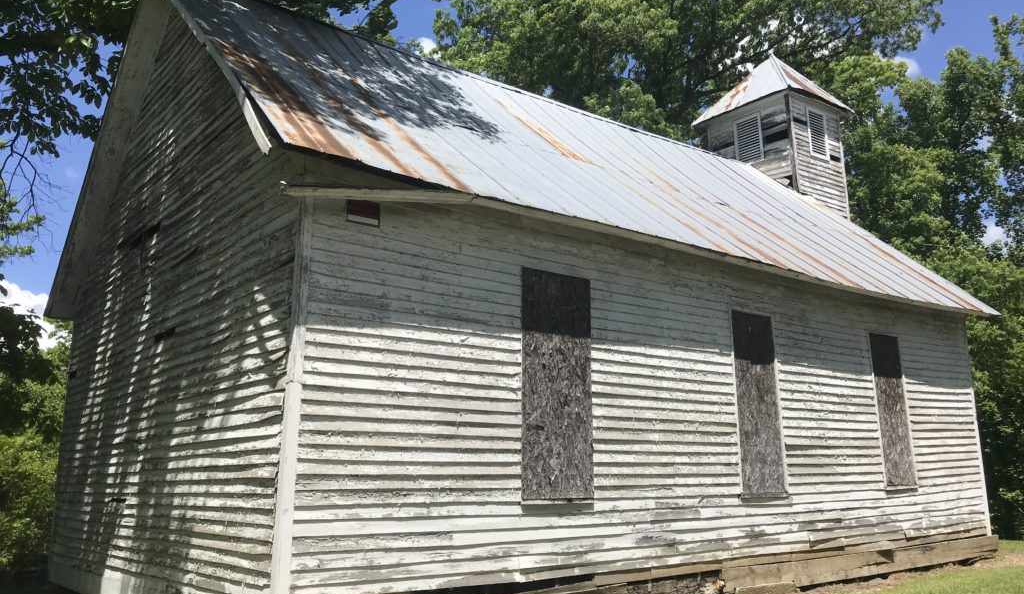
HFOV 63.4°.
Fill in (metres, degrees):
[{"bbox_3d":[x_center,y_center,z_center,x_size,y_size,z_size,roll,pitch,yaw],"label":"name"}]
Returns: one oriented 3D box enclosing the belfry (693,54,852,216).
[{"bbox_3d":[6.002,-3.652,18.879,2.550,4.050,2.550,9,-15,-38],"label":"belfry"}]

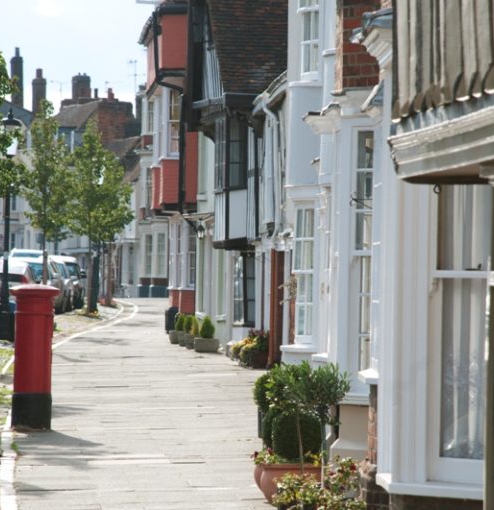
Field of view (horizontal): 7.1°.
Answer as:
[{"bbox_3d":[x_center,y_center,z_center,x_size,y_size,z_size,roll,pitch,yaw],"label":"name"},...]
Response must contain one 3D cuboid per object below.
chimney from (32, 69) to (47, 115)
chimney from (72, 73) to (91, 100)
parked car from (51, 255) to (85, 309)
[{"bbox_3d":[-9.218,-7.219,177.000,0.660,2.150,0.660,1,0,17],"label":"chimney"},{"bbox_3d":[-7.602,-7.739,183.000,0.880,1.280,0.850,1,0,18],"label":"chimney"},{"bbox_3d":[-5.606,0.788,118.500,1.780,1.520,4.300,1,0,2],"label":"parked car"}]

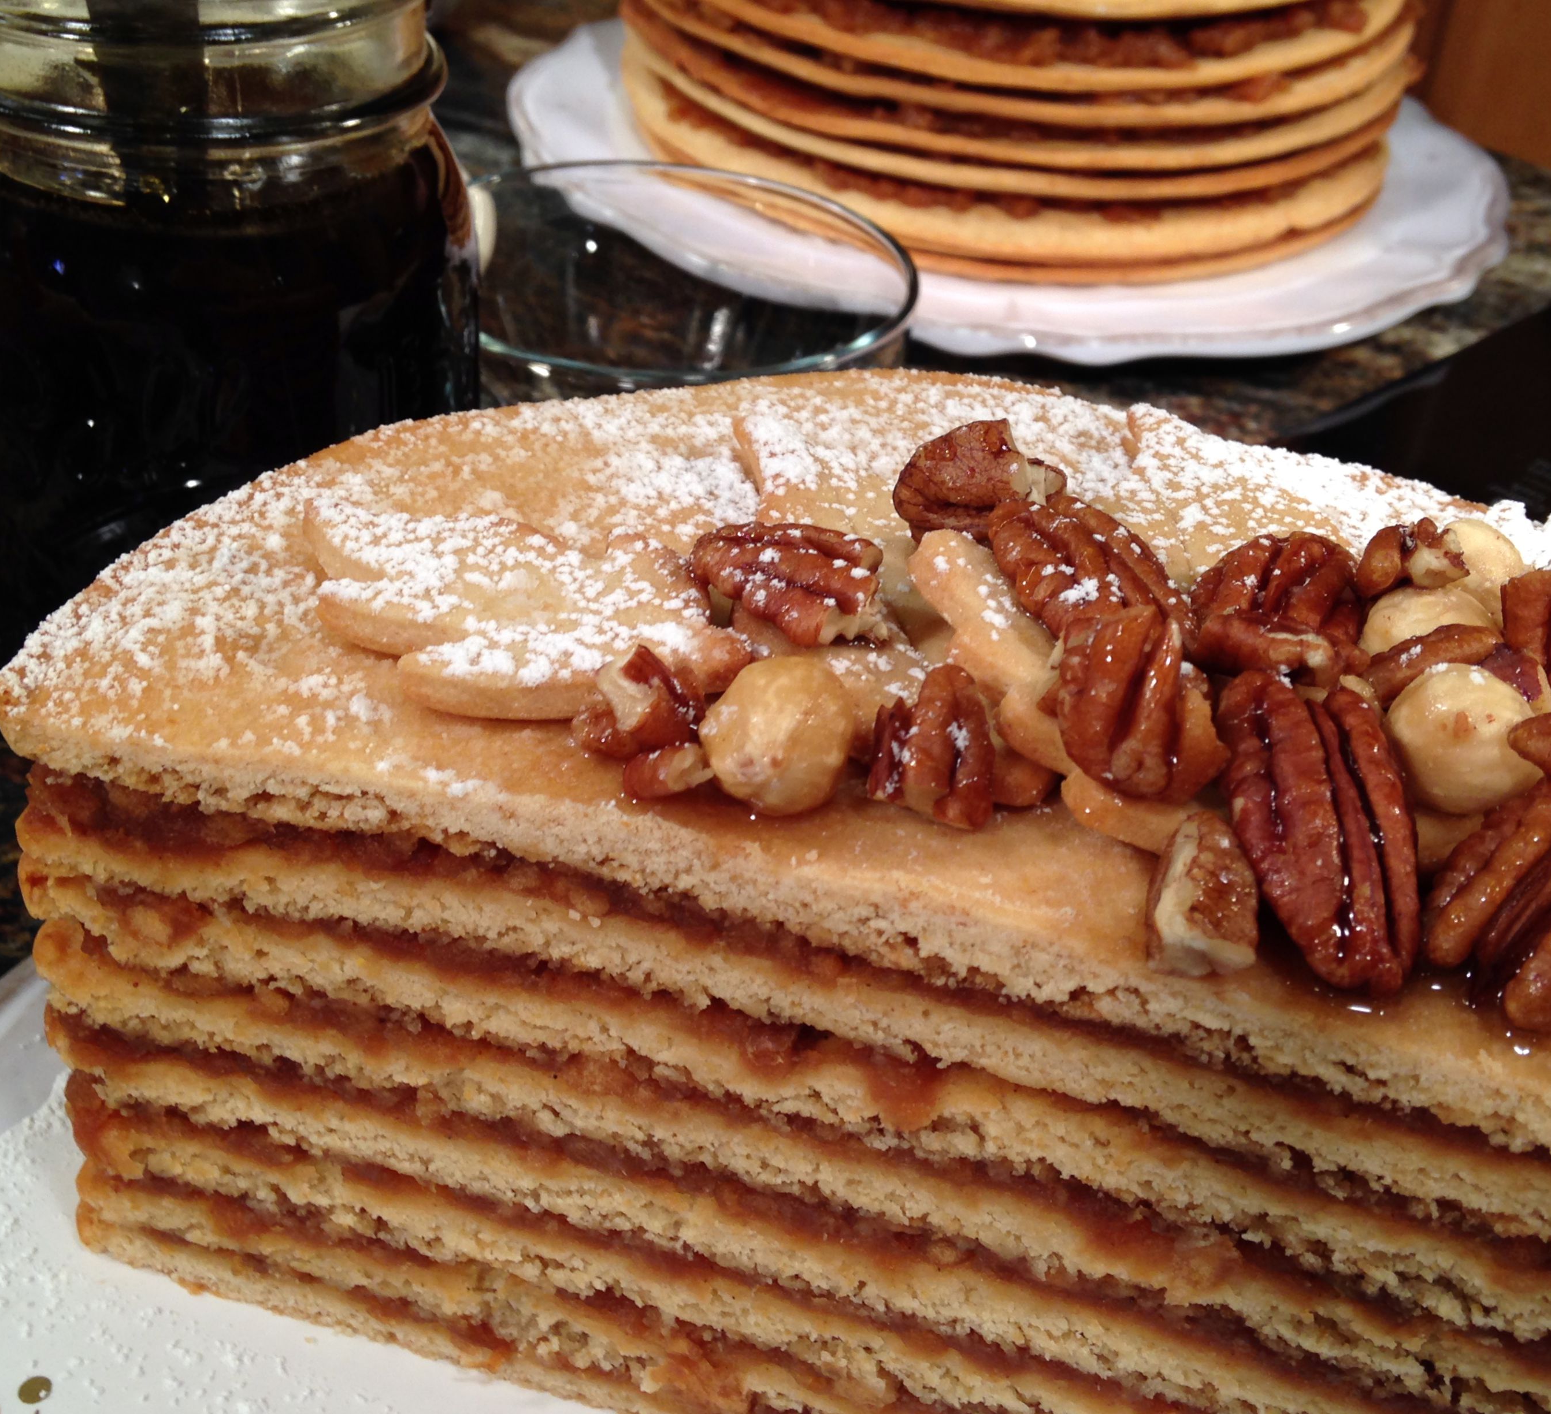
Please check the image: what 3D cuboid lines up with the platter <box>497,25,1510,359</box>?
[{"bbox_3d":[0.065,-0.155,0.522,0.284,0.024,0.284,7,37,0],"label":"platter"}]

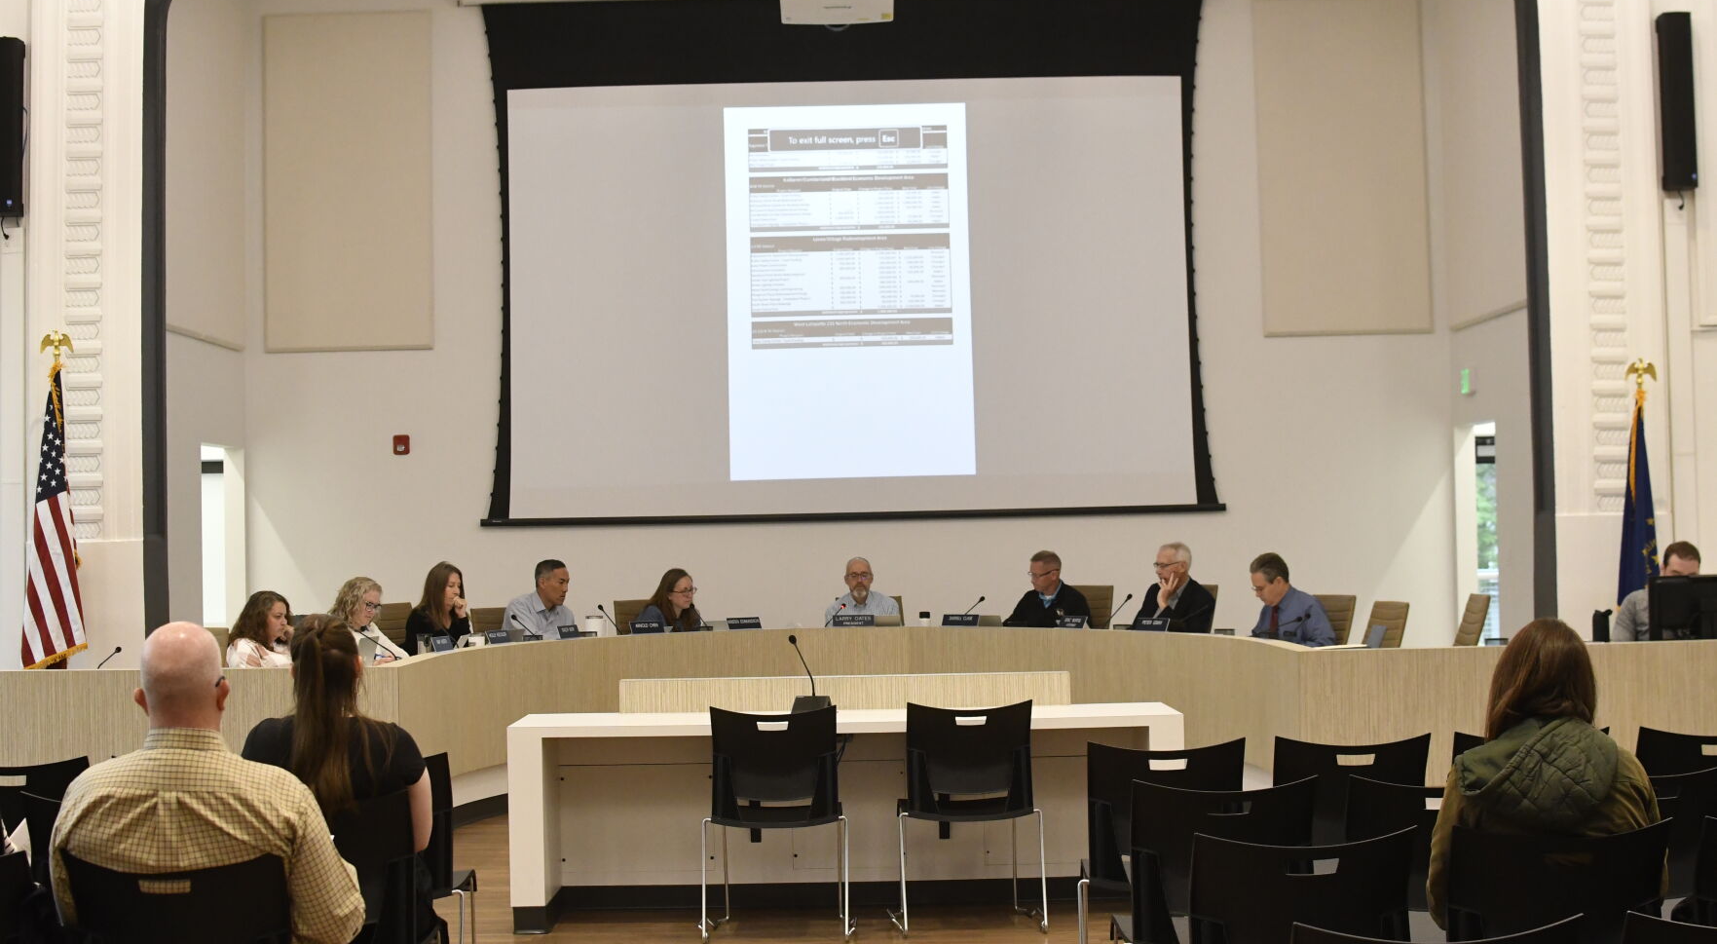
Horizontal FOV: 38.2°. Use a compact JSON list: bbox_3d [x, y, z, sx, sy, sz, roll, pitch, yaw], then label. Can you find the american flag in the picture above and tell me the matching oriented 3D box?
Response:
[{"bbox_3d":[-4.349,0.246,13.400,0.340,1.680,0.230,-1,-2,0],"label":"american flag"}]

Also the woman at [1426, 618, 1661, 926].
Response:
[{"bbox_3d":[1.429,0.940,5.346,0.500,1.260,0.740,-1,-2,-2],"label":"woman"}]

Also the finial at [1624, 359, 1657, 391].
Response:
[{"bbox_3d":[4.012,-0.502,12.715,0.160,0.165,0.075,-1,-1,0],"label":"finial"}]

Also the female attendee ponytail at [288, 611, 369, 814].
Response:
[{"bbox_3d":[-1.354,0.620,6.346,0.205,0.510,0.210,-2,-2,14],"label":"female attendee ponytail"}]

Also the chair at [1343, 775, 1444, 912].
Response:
[{"bbox_3d":[1.421,1.161,6.293,0.520,0.835,0.570,-1,-1,-3],"label":"chair"}]

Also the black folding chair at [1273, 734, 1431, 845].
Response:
[{"bbox_3d":[1.438,1.191,7.451,0.520,0.835,0.570,-1,-1,-2],"label":"black folding chair"}]

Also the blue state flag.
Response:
[{"bbox_3d":[4.284,0.235,13.596,0.270,1.360,0.210,-1,-2,0],"label":"blue state flag"}]

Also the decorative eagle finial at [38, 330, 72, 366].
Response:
[{"bbox_3d":[-4.343,-0.672,13.425,0.180,0.195,0.075,-1,-2,0],"label":"decorative eagle finial"}]

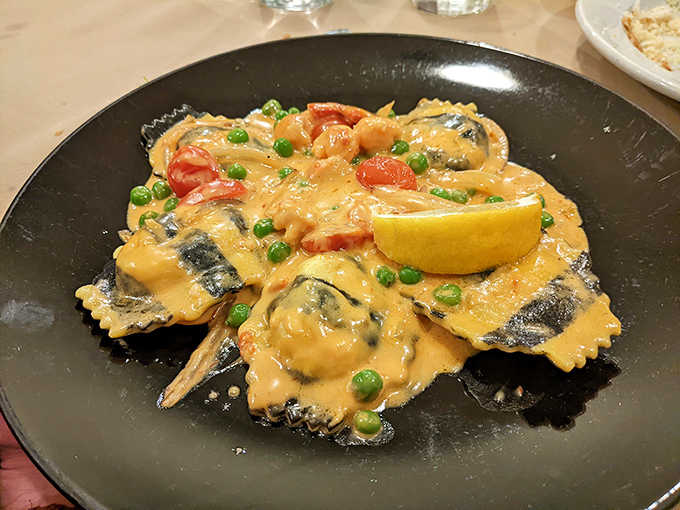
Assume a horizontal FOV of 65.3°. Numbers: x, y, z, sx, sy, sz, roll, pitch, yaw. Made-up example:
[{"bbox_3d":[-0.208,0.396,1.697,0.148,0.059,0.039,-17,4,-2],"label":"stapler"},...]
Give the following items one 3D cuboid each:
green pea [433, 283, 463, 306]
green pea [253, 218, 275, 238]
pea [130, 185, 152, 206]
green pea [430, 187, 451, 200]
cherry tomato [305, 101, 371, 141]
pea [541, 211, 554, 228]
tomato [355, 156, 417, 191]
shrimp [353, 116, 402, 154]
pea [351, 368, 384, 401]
[{"bbox_3d":[0.038,0.014,0.188,0.010,0.009,0.009,-3,47,0],"label":"green pea"},{"bbox_3d":[-0.031,-0.011,0.214,0.008,0.008,0.008,-3,47,0],"label":"green pea"},{"bbox_3d":[-0.088,-0.026,0.234,0.009,0.009,0.009,-3,47,0],"label":"pea"},{"bbox_3d":[0.043,-0.025,0.225,0.009,0.008,0.009,-3,47,0],"label":"green pea"},{"bbox_3d":[-0.001,-0.066,0.262,0.030,0.018,0.020,-2,46,0],"label":"cherry tomato"},{"bbox_3d":[0.085,-0.015,0.220,0.008,0.007,0.008,-3,47,0],"label":"pea"},{"bbox_3d":[0.020,-0.036,0.231,0.026,0.015,0.024,-3,47,0],"label":"tomato"},{"bbox_3d":[0.018,-0.057,0.253,0.025,0.018,0.021,-3,47,0],"label":"shrimp"},{"bbox_3d":[0.008,0.038,0.156,0.009,0.009,0.009,-3,47,0],"label":"pea"}]

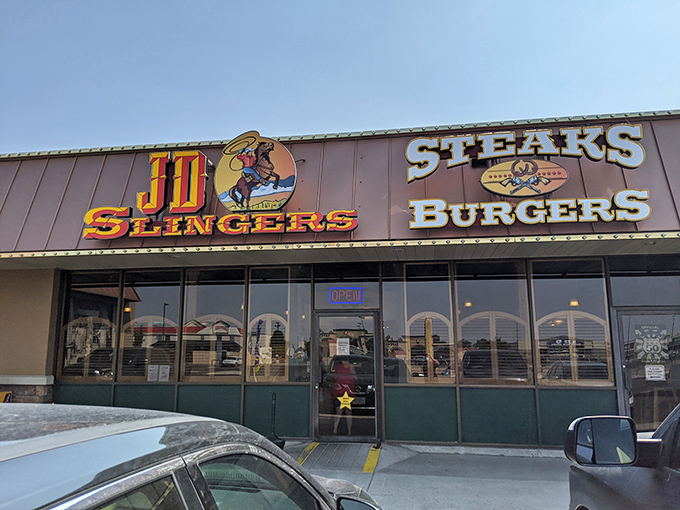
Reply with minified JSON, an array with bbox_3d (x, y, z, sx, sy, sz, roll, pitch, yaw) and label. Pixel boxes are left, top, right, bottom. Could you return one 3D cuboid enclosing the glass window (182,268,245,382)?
[{"bbox_3d":[-2.289,1.243,9.520,1.174,2.041,0.080,-2,-9,9],"label":"glass window"}]

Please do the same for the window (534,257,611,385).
[{"bbox_3d":[3.749,1.083,8.596,1.176,2.041,0.080,-2,-9,9],"label":"window"}]

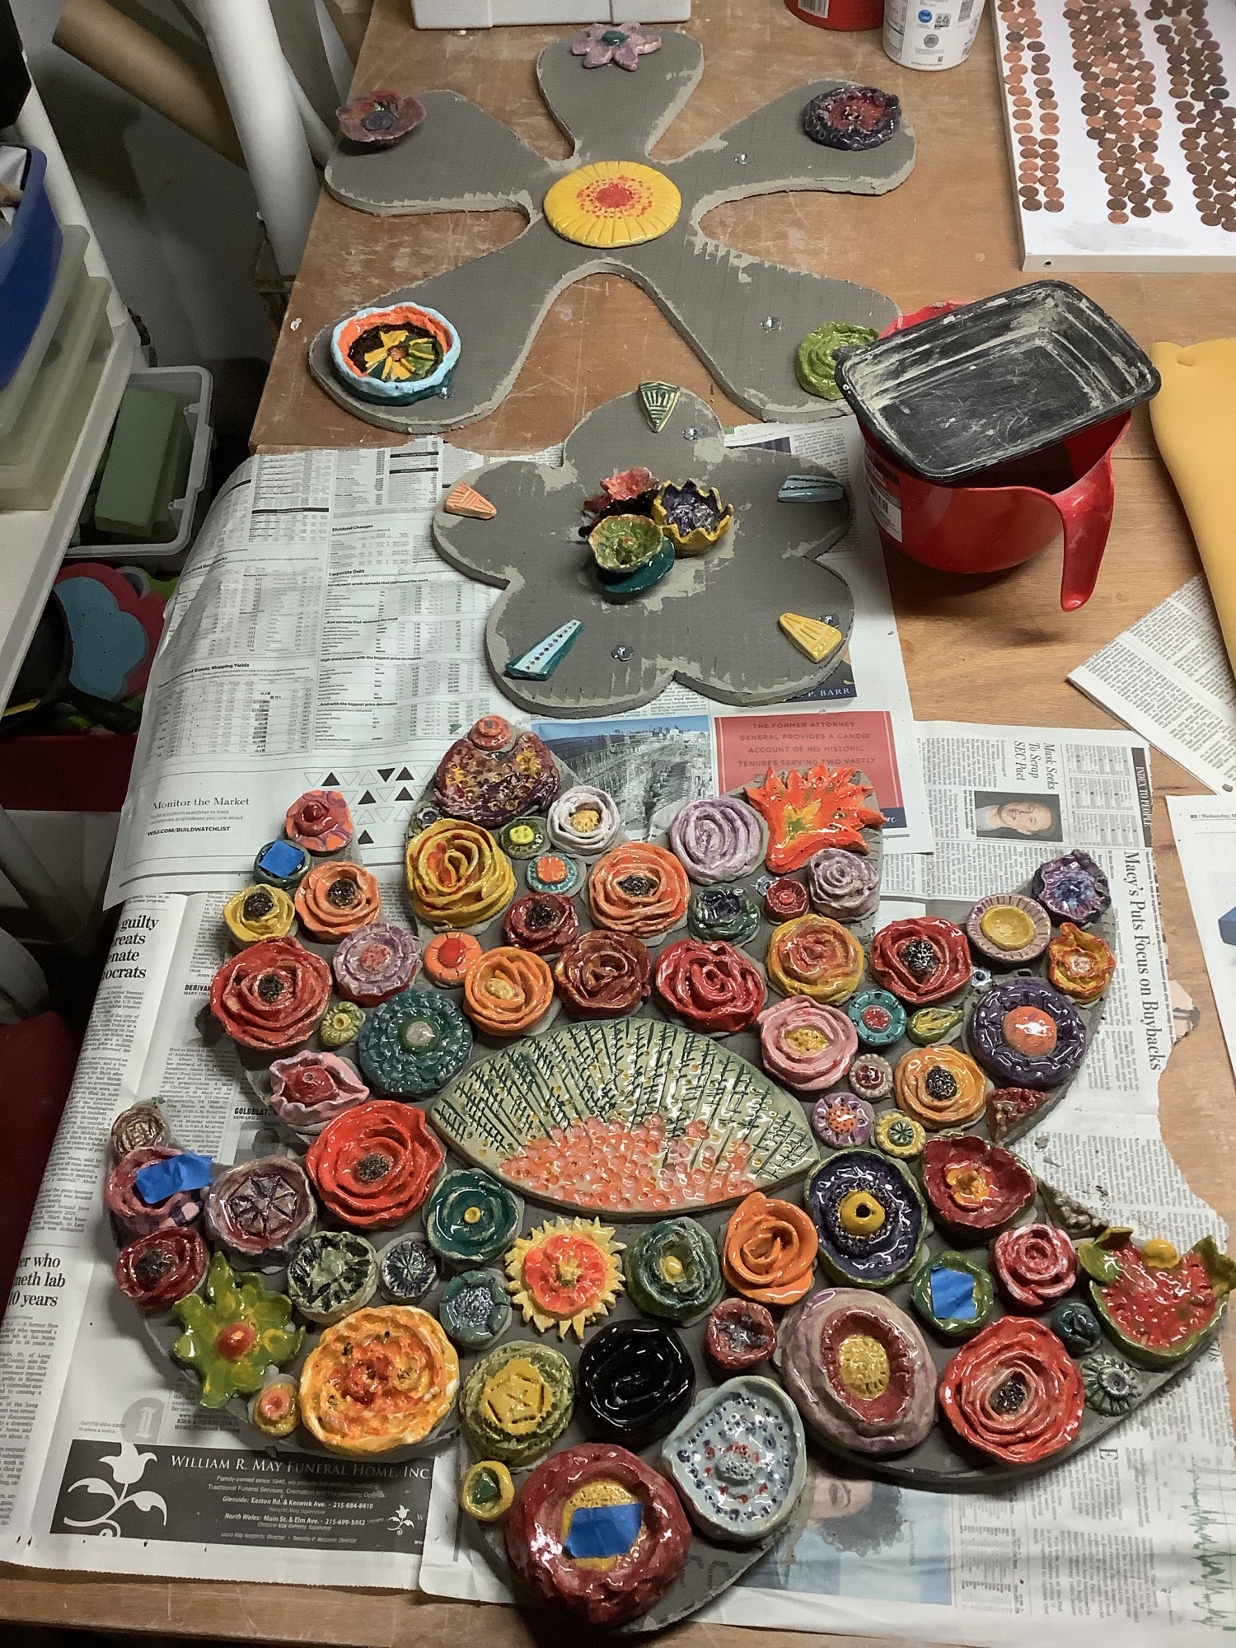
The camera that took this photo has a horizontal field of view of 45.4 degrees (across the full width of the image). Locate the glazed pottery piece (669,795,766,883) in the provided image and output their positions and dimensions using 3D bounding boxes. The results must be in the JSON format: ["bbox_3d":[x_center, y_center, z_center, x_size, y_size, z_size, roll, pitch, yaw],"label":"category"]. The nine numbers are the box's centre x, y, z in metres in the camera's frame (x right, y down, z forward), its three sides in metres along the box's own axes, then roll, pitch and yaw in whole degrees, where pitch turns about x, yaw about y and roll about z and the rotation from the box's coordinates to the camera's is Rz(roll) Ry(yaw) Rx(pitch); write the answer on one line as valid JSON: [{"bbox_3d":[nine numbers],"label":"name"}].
[{"bbox_3d":[0.071,0.011,1.064,0.065,0.018,0.070,-4,57,0],"label":"glazed pottery piece"}]

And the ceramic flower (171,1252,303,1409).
[{"bbox_3d":[-0.227,0.303,0.885,0.080,0.024,0.090,-4,57,0],"label":"ceramic flower"}]

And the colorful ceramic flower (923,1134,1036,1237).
[{"bbox_3d":[0.214,0.222,0.886,0.067,0.035,0.060,-5,57,0],"label":"colorful ceramic flower"}]

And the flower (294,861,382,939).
[{"bbox_3d":[-0.198,0.053,1.048,0.061,0.020,0.060,-4,57,0],"label":"flower"}]

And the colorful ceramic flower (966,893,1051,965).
[{"bbox_3d":[0.259,0.073,0.985,0.055,0.025,0.048,-5,57,0],"label":"colorful ceramic flower"}]

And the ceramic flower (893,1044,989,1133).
[{"bbox_3d":[0.205,0.165,0.933,0.057,0.022,0.053,-2,58,2],"label":"ceramic flower"}]

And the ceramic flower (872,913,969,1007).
[{"bbox_3d":[0.204,0.090,0.996,0.067,0.023,0.063,-2,56,2],"label":"ceramic flower"}]

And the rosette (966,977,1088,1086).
[{"bbox_3d":[0.264,0.133,0.950,0.071,0.021,0.072,-2,58,2],"label":"rosette"}]

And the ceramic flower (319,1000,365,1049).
[{"bbox_3d":[-0.186,0.133,0.993,0.030,0.017,0.032,-2,56,2],"label":"ceramic flower"}]

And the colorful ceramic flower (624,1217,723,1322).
[{"bbox_3d":[0.033,0.268,0.895,0.059,0.025,0.060,-4,57,0],"label":"colorful ceramic flower"}]

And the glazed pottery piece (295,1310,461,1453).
[{"bbox_3d":[-0.134,0.320,0.846,0.090,0.029,0.077,-5,57,0],"label":"glazed pottery piece"}]

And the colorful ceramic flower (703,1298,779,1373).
[{"bbox_3d":[0.073,0.303,0.871,0.041,0.024,0.042,-4,57,0],"label":"colorful ceramic flower"}]

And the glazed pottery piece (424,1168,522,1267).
[{"bbox_3d":[-0.090,0.245,0.920,0.057,0.018,0.058,-4,57,0],"label":"glazed pottery piece"}]

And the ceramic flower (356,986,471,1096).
[{"bbox_3d":[-0.134,0.140,0.965,0.074,0.024,0.070,-5,57,0],"label":"ceramic flower"}]

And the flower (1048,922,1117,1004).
[{"bbox_3d":[0.313,0.095,0.995,0.043,0.022,0.053,-4,57,0],"label":"flower"}]

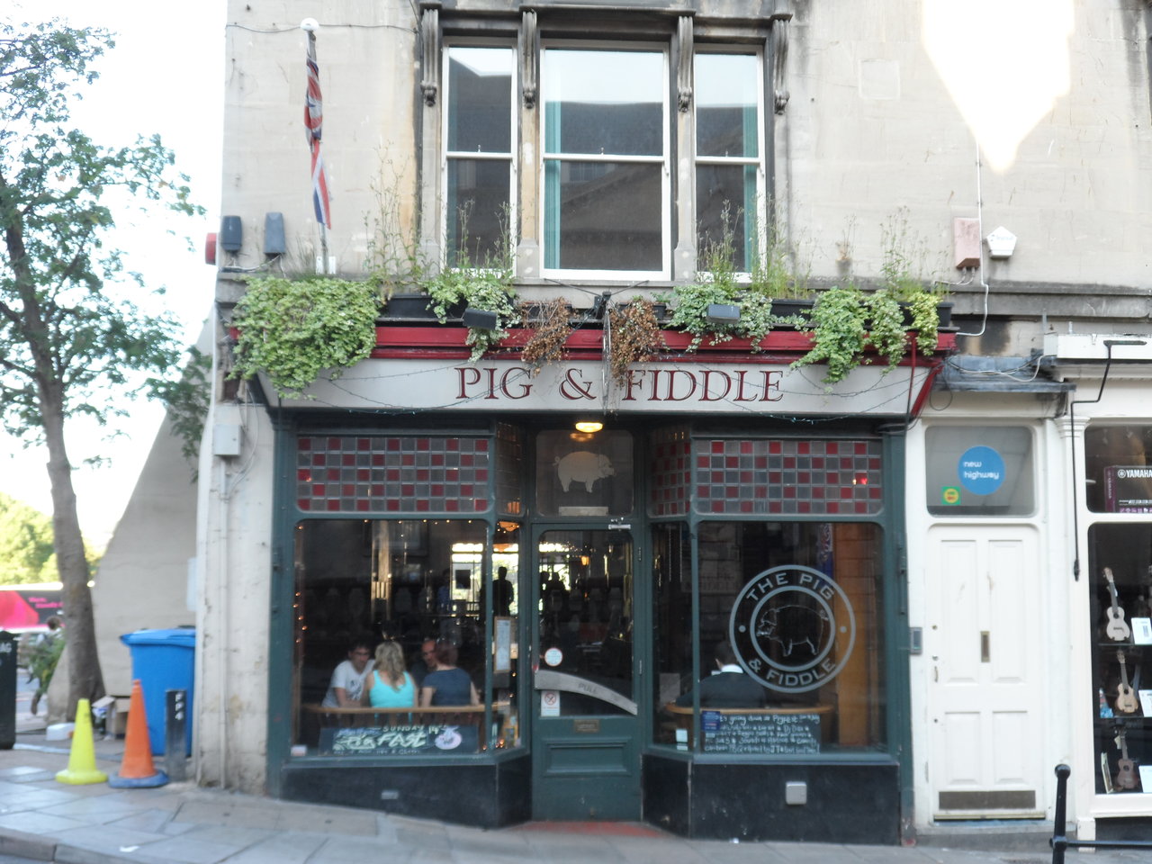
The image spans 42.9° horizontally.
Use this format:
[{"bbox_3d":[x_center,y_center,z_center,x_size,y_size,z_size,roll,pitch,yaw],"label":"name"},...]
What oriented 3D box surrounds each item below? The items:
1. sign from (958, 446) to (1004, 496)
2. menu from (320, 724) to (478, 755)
[{"bbox_3d":[2.972,0.280,10.732,0.350,0.355,0.020,0,-7,-4],"label":"sign"},{"bbox_3d":[-1.239,2.146,10.210,1.100,0.220,0.030,0,-7,-4],"label":"menu"}]

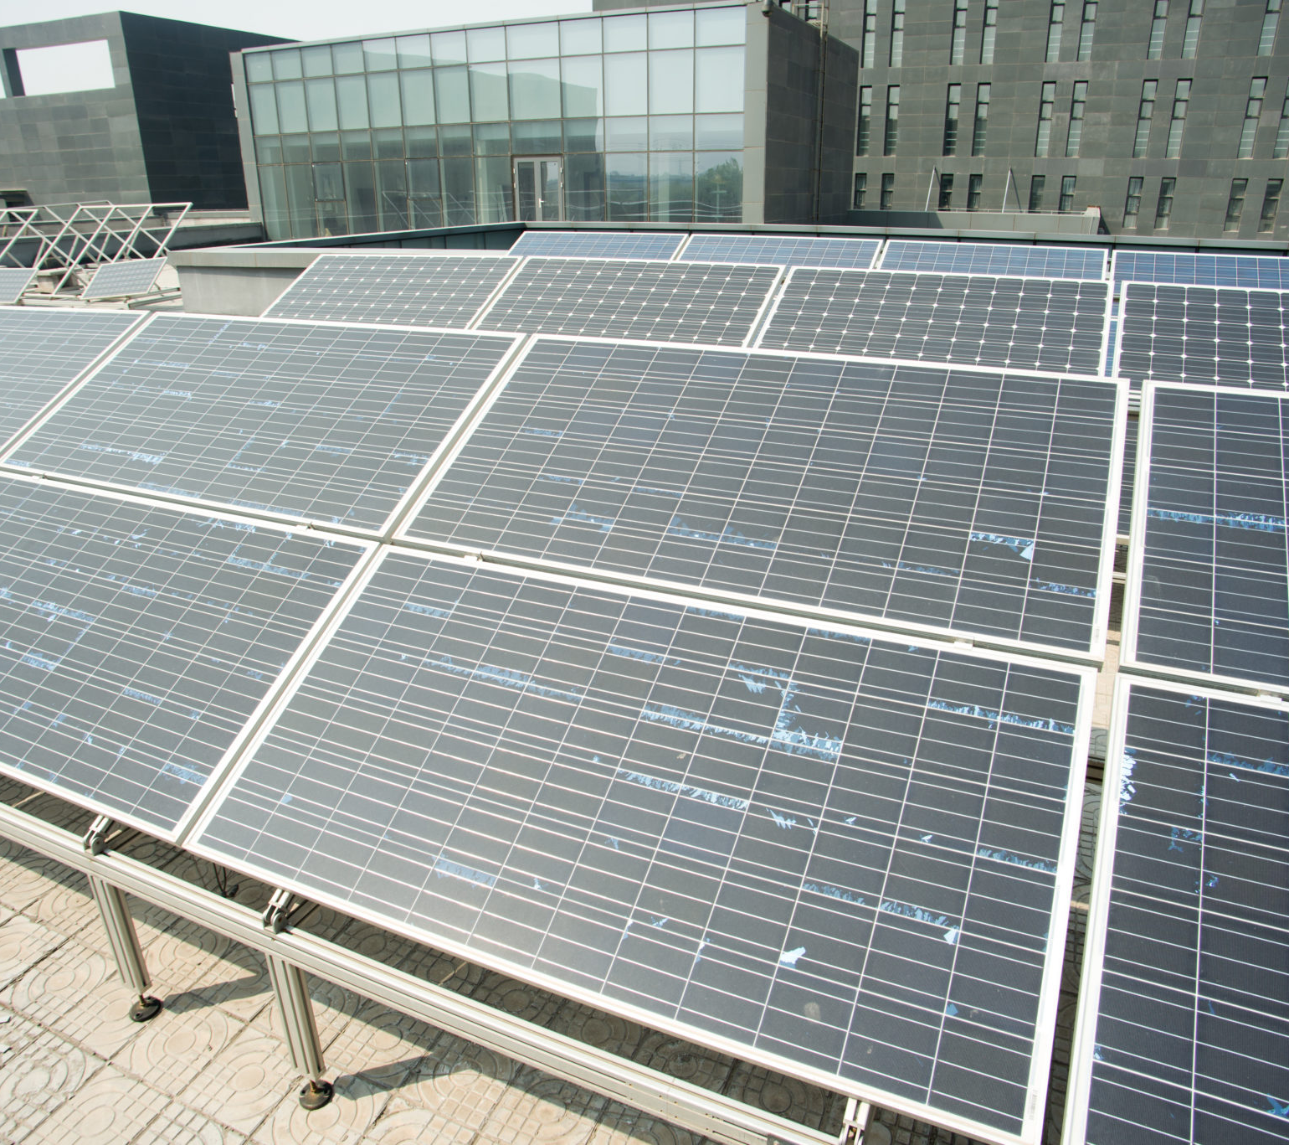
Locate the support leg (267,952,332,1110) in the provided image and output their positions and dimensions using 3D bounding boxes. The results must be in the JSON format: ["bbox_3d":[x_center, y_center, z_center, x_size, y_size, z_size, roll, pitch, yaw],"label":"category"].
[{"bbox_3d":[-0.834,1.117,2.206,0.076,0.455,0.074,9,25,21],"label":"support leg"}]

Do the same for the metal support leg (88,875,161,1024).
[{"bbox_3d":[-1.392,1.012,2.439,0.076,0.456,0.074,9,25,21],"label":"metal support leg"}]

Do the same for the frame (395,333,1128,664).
[{"bbox_3d":[0.321,-0.308,2.663,1.945,0.050,0.987,10,54,21],"label":"frame"}]

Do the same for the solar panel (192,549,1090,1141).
[{"bbox_3d":[-0.058,0.455,2.126,1.945,0.050,0.987,10,54,21],"label":"solar panel"}]

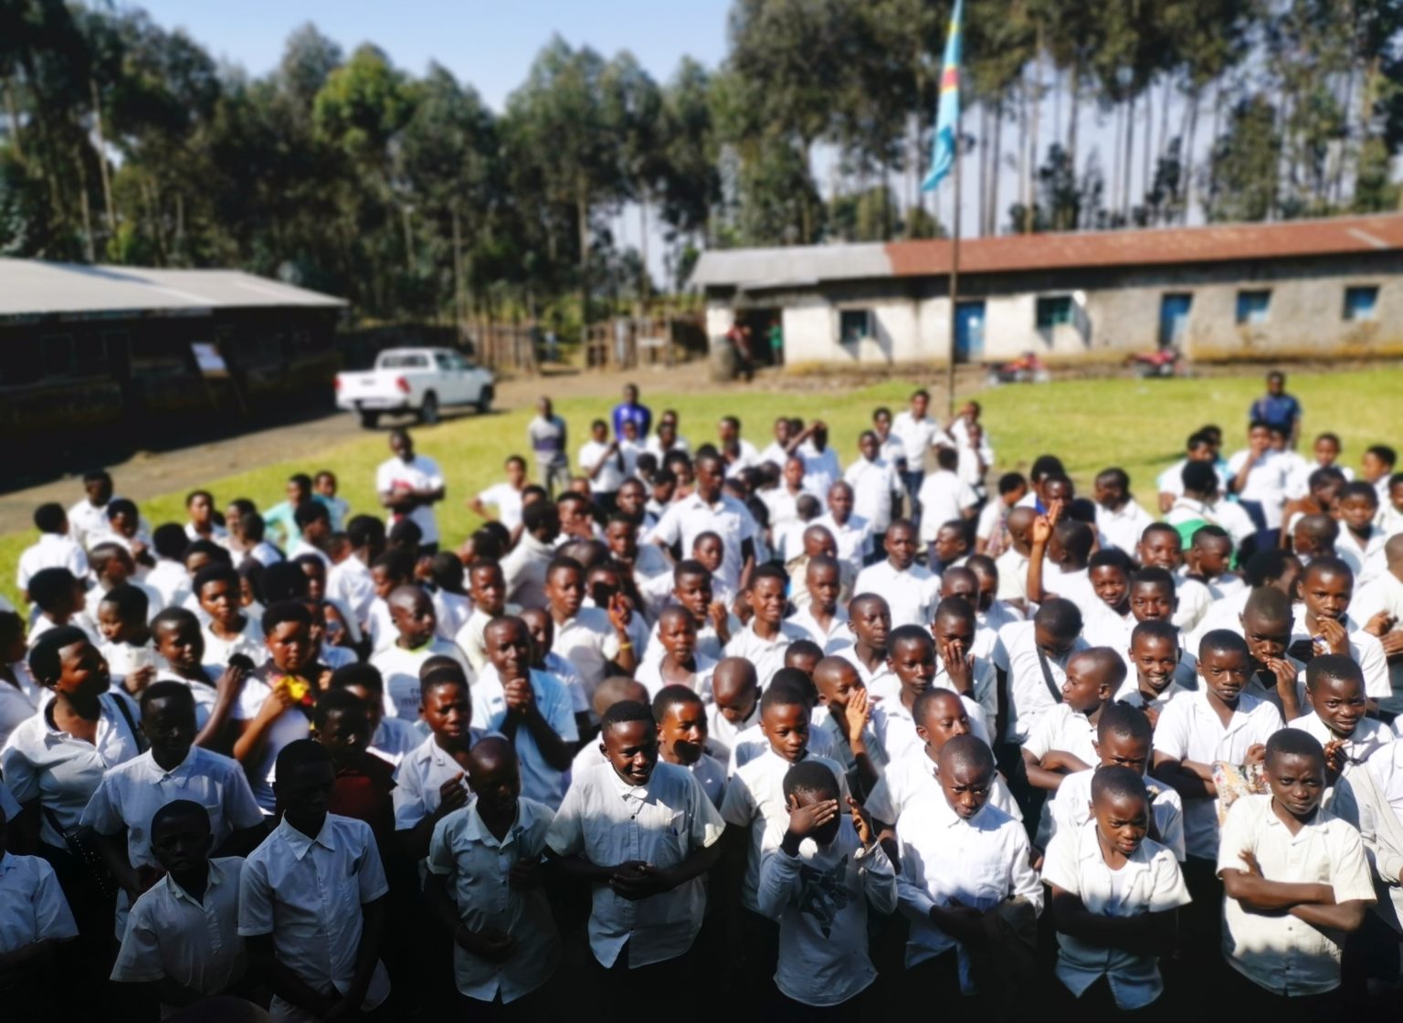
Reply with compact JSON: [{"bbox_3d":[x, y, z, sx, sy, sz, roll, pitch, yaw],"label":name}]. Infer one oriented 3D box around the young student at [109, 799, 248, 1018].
[{"bbox_3d":[-1.353,1.391,3.022,0.400,1.293,0.260,-8,12,-35],"label":"young student"}]

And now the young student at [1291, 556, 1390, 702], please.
[{"bbox_3d":[2.261,0.883,4.042,0.420,1.470,0.300,2,12,14],"label":"young student"}]

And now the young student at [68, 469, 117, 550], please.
[{"bbox_3d":[-3.667,0.531,6.849,0.450,1.620,0.280,-7,12,-27],"label":"young student"}]

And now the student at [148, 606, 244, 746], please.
[{"bbox_3d":[-1.889,1.074,4.161,0.400,1.481,0.320,-9,14,-34],"label":"student"}]

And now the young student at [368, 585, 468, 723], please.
[{"bbox_3d":[-1.025,0.994,4.136,0.410,1.480,0.260,-6,11,-23],"label":"young student"}]

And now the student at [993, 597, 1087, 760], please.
[{"bbox_3d":[1.267,1.055,4.012,0.420,1.530,0.300,2,10,15],"label":"student"}]

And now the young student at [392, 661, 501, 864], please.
[{"bbox_3d":[-0.737,1.192,3.461,0.400,1.514,0.280,-7,12,-29],"label":"young student"}]

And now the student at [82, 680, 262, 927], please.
[{"bbox_3d":[-1.445,1.193,3.163,0.460,1.480,0.280,-6,12,-21],"label":"student"}]

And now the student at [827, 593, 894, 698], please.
[{"bbox_3d":[0.626,1.008,4.034,0.390,1.460,0.260,-2,11,-4],"label":"student"}]

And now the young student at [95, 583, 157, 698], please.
[{"bbox_3d":[-2.217,1.035,4.413,0.400,1.538,0.280,1,10,12],"label":"young student"}]

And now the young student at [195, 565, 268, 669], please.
[{"bbox_3d":[-1.850,0.934,4.442,0.390,1.470,0.260,-6,12,-21],"label":"young student"}]

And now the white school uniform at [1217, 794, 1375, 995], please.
[{"bbox_3d":[1.587,1.049,2.954,0.420,0.549,0.270,5,13,26],"label":"white school uniform"}]

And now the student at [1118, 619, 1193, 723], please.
[{"bbox_3d":[1.486,1.101,3.713,0.410,1.536,0.260,2,10,17],"label":"student"}]

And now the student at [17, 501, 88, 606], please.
[{"bbox_3d":[-3.488,0.696,6.041,0.410,1.530,0.270,-1,11,5],"label":"student"}]

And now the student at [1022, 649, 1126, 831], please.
[{"bbox_3d":[1.247,1.152,3.657,0.410,1.463,0.300,0,10,5],"label":"student"}]

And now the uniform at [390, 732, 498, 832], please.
[{"bbox_3d":[-0.765,0.949,3.352,0.400,0.570,0.260,-7,12,-27],"label":"uniform"}]

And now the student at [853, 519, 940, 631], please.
[{"bbox_3d":[0.912,0.758,5.092,0.420,1.470,0.260,0,11,7],"label":"student"}]

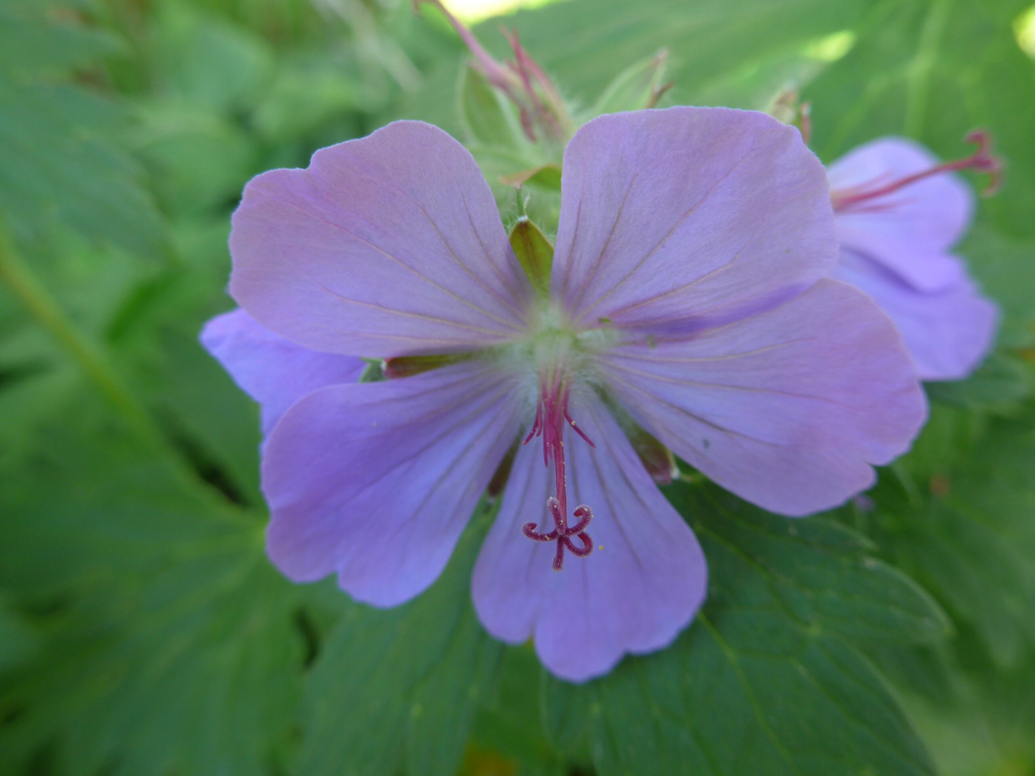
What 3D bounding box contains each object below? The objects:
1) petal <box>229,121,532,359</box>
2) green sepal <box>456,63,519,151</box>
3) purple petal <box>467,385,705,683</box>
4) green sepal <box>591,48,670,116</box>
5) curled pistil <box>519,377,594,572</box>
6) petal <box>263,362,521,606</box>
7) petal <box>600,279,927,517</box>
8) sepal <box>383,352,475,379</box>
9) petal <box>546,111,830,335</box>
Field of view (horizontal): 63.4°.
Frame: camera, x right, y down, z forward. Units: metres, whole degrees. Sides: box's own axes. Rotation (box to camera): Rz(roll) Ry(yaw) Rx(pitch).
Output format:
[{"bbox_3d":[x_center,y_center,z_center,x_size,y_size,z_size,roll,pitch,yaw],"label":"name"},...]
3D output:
[{"bbox_3d":[-0.007,-0.008,0.054,0.021,0.017,0.005,25,18,-24],"label":"petal"},{"bbox_3d":[-0.002,-0.024,0.073,0.005,0.009,0.003,-34,7,-17],"label":"green sepal"},{"bbox_3d":[0.005,0.010,0.057,0.016,0.020,0.005,-4,-3,0],"label":"purple petal"},{"bbox_3d":[0.010,-0.027,0.076,0.011,0.002,0.004,-43,65,6],"label":"green sepal"},{"bbox_3d":[0.003,0.004,0.050,0.004,0.004,0.015,-1,40,-1],"label":"curled pistil"},{"bbox_3d":[-0.007,0.005,0.055,0.020,0.015,0.006,-46,13,-13],"label":"petal"},{"bbox_3d":[0.015,0.000,0.055,0.021,0.016,0.006,17,20,16],"label":"petal"},{"bbox_3d":[-0.005,-0.002,0.059,0.010,0.004,0.002,-4,18,-3],"label":"sepal"},{"bbox_3d":[0.010,-0.010,0.054,0.018,0.020,0.005,42,27,-15],"label":"petal"}]

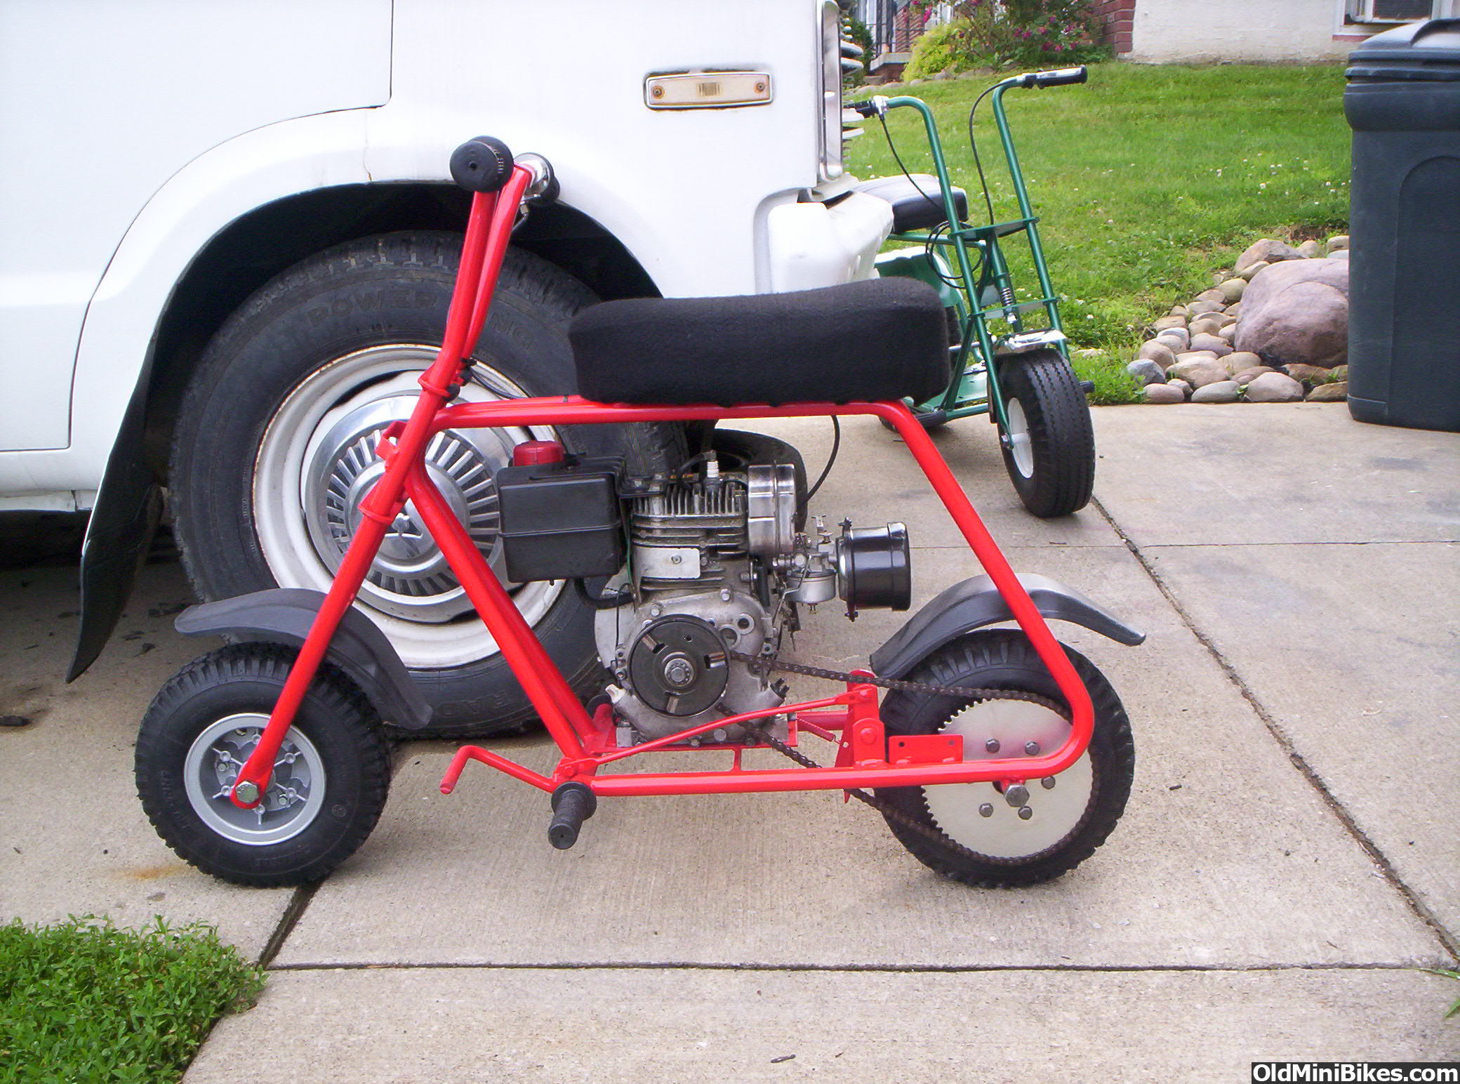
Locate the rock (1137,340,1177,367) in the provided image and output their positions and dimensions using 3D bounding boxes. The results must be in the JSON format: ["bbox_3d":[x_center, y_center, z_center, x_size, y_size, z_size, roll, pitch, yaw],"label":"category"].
[{"bbox_3d":[1.344,-0.585,4.880,0.133,0.092,0.120,-1,15,2],"label":"rock"}]

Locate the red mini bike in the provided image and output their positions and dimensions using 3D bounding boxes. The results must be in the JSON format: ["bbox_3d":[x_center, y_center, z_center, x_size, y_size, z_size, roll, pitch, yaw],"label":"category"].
[{"bbox_3d":[-0.120,-0.015,1.685,1.131,0.810,0.510,-1,12,3],"label":"red mini bike"}]

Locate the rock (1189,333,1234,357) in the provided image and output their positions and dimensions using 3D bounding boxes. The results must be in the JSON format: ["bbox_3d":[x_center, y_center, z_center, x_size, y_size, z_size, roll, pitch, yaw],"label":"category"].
[{"bbox_3d":[1.513,-0.617,4.893,0.144,0.081,0.121,-1,15,3],"label":"rock"}]

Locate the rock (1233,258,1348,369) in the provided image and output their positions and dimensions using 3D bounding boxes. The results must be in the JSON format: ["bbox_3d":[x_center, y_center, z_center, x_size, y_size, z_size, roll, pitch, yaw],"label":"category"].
[{"bbox_3d":[1.857,-0.724,4.890,0.527,0.332,0.420,-1,15,2],"label":"rock"}]

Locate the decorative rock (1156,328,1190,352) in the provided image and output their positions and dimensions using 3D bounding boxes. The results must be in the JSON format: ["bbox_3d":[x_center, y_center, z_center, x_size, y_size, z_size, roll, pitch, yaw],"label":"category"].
[{"bbox_3d":[1.403,-0.634,4.924,0.108,0.086,0.091,-1,15,3],"label":"decorative rock"}]

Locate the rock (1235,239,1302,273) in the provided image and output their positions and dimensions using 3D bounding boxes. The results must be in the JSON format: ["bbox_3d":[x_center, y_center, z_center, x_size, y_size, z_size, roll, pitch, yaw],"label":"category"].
[{"bbox_3d":[1.995,-1.054,5.755,0.245,0.134,0.205,-1,15,3],"label":"rock"}]

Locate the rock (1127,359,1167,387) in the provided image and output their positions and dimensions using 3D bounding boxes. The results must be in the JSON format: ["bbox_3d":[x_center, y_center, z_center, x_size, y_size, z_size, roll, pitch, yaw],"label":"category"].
[{"bbox_3d":[1.247,-0.501,4.650,0.123,0.090,0.103,-1,15,3],"label":"rock"}]

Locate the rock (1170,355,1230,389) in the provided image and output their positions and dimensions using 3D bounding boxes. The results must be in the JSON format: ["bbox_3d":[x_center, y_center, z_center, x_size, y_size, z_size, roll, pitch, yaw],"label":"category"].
[{"bbox_3d":[1.415,-0.508,4.680,0.182,0.109,0.151,-1,15,3],"label":"rock"}]

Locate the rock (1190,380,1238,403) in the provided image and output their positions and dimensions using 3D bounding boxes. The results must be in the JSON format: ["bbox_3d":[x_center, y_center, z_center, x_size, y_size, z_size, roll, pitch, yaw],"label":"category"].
[{"bbox_3d":[1.413,-0.439,4.532,0.143,0.066,0.120,-1,15,3],"label":"rock"}]

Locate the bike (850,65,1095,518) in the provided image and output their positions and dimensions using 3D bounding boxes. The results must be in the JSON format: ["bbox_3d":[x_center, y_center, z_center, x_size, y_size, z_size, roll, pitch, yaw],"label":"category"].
[{"bbox_3d":[0.532,-0.584,3.467,0.550,0.890,1.170,-12,17,-6],"label":"bike"}]

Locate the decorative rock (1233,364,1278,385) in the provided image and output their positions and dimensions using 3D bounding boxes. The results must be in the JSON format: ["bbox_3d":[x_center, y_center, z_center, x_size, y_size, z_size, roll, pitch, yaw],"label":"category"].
[{"bbox_3d":[1.583,-0.496,4.680,0.141,0.072,0.117,-1,15,3],"label":"decorative rock"}]

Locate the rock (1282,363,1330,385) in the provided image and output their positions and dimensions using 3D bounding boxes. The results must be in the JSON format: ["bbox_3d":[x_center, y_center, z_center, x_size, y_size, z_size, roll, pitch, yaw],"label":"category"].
[{"bbox_3d":[1.702,-0.494,4.580,0.155,0.060,0.130,-1,15,2],"label":"rock"}]

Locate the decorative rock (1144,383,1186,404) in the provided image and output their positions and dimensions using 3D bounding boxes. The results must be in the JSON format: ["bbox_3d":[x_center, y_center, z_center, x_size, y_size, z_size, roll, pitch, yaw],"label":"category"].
[{"bbox_3d":[1.226,-0.421,4.376,0.116,0.050,0.085,-1,15,2],"label":"decorative rock"}]

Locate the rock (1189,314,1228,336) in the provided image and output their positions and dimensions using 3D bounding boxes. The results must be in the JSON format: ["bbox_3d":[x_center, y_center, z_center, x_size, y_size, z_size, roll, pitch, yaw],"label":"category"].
[{"bbox_3d":[1.556,-0.700,5.062,0.123,0.080,0.103,-1,15,3],"label":"rock"}]

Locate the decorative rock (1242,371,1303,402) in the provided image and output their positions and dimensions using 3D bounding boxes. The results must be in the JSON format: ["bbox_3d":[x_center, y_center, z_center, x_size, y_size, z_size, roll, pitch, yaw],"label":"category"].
[{"bbox_3d":[1.534,-0.439,4.368,0.173,0.076,0.130,-1,15,2],"label":"decorative rock"}]

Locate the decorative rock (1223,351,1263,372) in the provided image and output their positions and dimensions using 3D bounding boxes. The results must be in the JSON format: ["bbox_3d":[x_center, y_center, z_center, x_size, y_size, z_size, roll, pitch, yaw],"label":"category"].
[{"bbox_3d":[1.569,-0.544,4.748,0.133,0.074,0.120,-1,15,2],"label":"decorative rock"}]

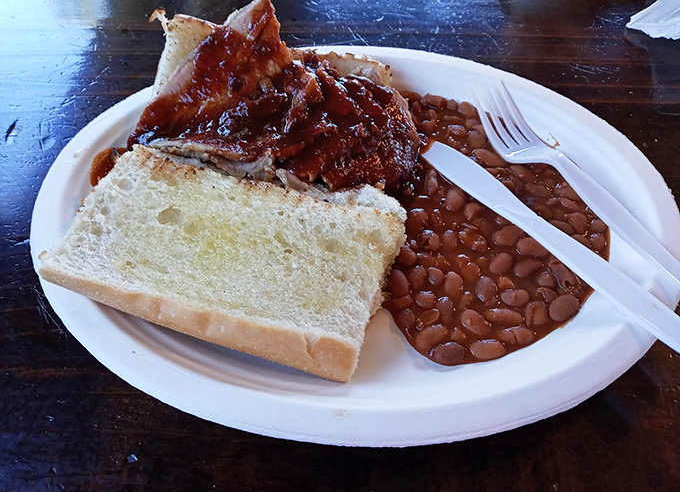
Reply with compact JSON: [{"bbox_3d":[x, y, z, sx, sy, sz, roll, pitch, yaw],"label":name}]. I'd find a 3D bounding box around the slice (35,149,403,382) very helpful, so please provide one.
[{"bbox_3d":[-0.052,0.003,0.263,0.148,0.027,0.081,14,54,10],"label":"slice"}]

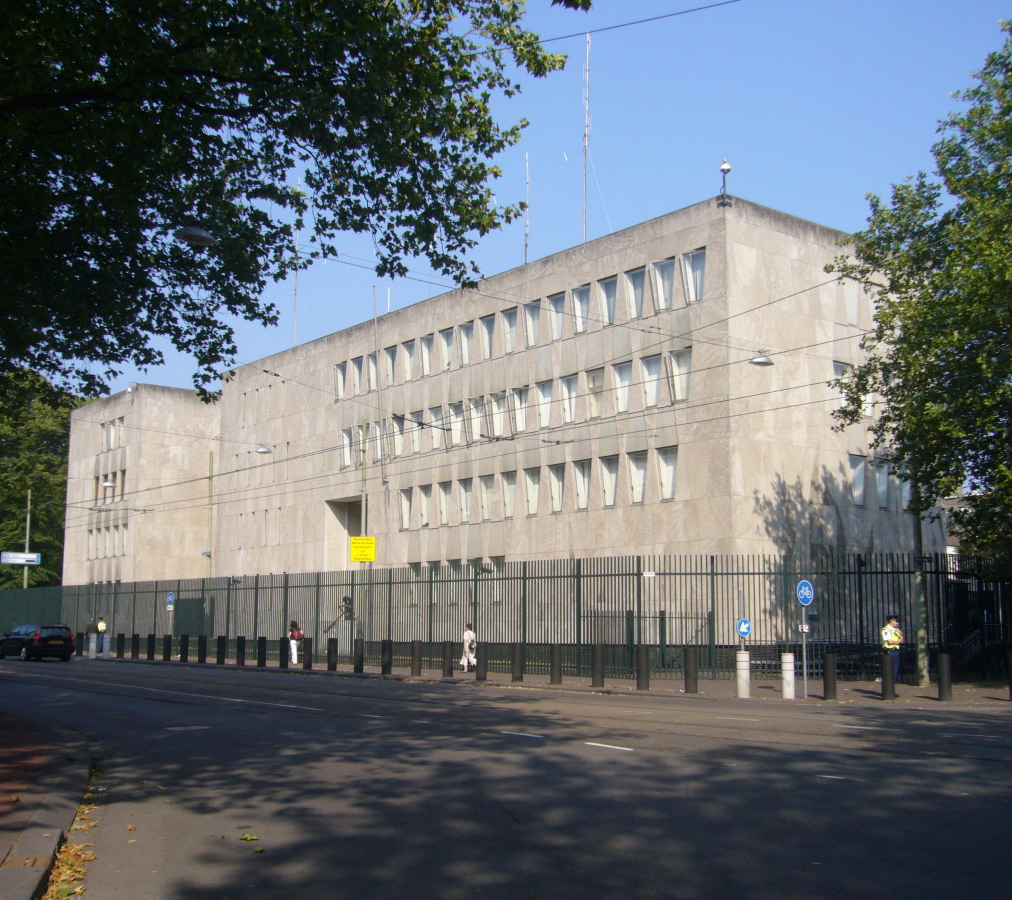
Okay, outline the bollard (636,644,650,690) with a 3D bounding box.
[{"bbox_3d":[3.253,5.169,28.721,0.275,1.030,0.275,0,-8,0],"label":"bollard"}]

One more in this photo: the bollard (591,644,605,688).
[{"bbox_3d":[2.270,5.313,29.821,0.275,1.030,0.275,0,-8,0],"label":"bollard"}]

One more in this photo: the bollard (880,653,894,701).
[{"bbox_3d":[8.624,5.132,27.421,0.275,1.030,0.275,0,-8,0],"label":"bollard"}]

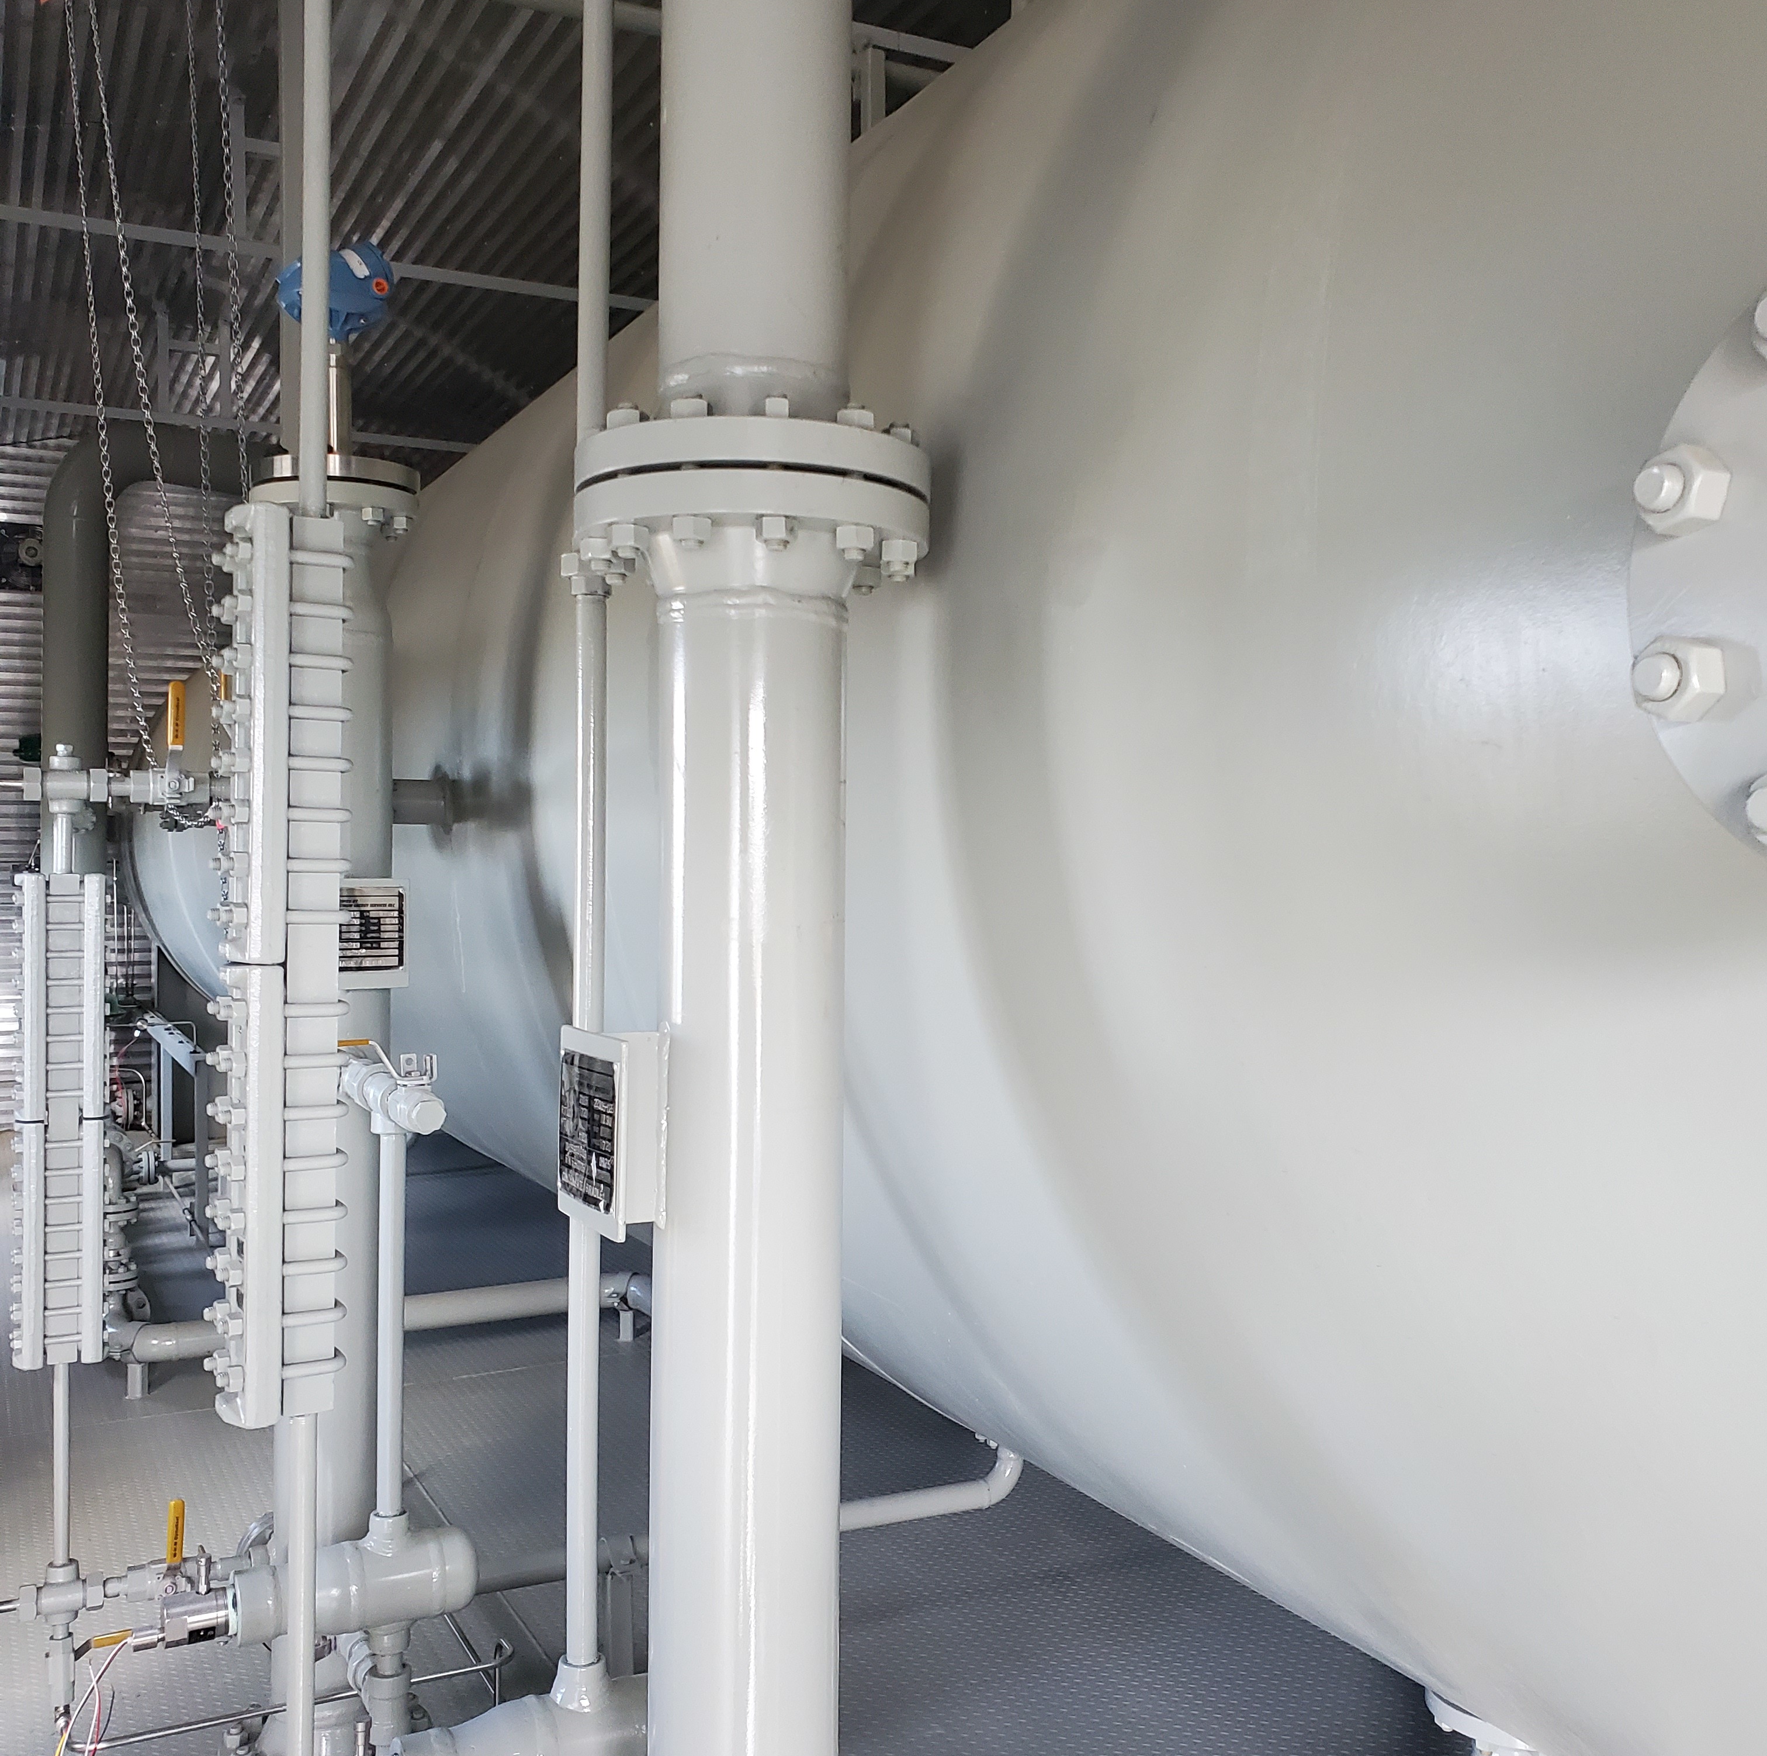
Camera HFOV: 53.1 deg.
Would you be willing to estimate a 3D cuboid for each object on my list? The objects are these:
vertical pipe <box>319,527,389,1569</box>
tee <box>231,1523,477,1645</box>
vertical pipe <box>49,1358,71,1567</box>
[{"bbox_3d":[-0.861,0.373,2.770,0.168,1.850,0.168,0,0,-28],"label":"vertical pipe"},{"bbox_3d":[-0.722,0.975,2.429,0.322,0.130,0.120,0,0,-28],"label":"tee"},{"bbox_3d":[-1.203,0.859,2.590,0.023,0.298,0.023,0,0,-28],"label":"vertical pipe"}]

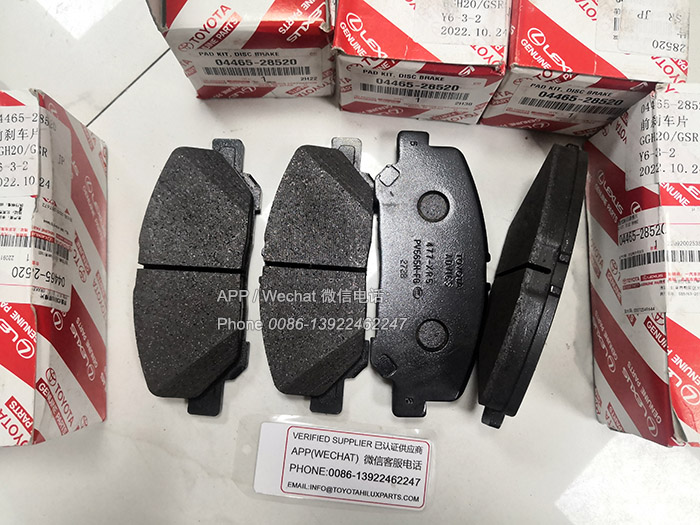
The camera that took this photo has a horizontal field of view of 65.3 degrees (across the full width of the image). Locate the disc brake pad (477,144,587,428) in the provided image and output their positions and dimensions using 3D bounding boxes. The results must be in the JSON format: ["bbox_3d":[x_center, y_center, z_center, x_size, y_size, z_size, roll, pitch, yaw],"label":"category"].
[{"bbox_3d":[0.086,0.007,0.266,0.017,0.062,0.147,18,83,3],"label":"disc brake pad"}]

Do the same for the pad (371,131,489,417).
[{"bbox_3d":[0.044,0.005,0.302,0.062,0.018,0.155,2,81,-1],"label":"pad"}]

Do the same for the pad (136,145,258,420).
[{"bbox_3d":[-0.083,0.004,0.300,0.062,0.018,0.155,3,81,0],"label":"pad"}]

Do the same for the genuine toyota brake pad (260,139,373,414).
[{"bbox_3d":[-0.017,0.003,0.301,0.062,0.018,0.155,4,81,0],"label":"genuine toyota brake pad"}]

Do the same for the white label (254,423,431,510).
[{"bbox_3d":[-0.004,0.109,0.293,0.093,0.002,0.037,6,81,0],"label":"white label"}]

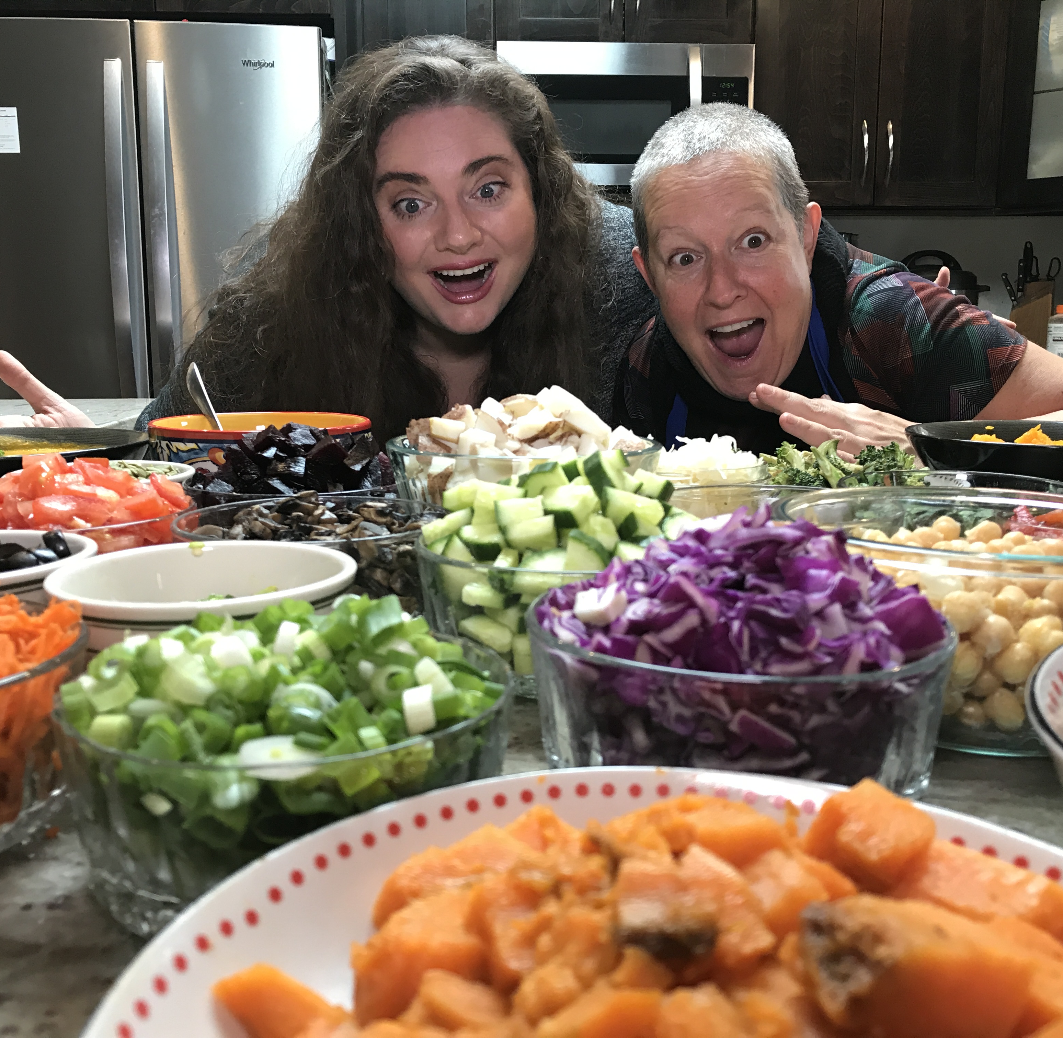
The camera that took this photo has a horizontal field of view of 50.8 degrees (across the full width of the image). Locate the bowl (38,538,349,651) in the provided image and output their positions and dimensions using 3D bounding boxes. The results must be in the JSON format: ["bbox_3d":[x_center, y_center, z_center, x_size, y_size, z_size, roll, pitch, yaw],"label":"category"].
[{"bbox_3d":[-0.115,0.044,0.400,0.107,0.052,0.107,0,10,0],"label":"bowl"}]

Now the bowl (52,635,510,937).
[{"bbox_3d":[-0.063,0.066,0.299,0.117,0.048,0.117,0,10,0],"label":"bowl"}]

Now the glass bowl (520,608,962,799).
[{"bbox_3d":[0.062,0.053,0.348,0.128,0.048,0.128,0,10,0],"label":"glass bowl"}]

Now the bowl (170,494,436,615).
[{"bbox_3d":[-0.099,0.024,0.509,0.124,0.050,0.124,0,10,0],"label":"bowl"}]

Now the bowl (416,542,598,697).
[{"bbox_3d":[0.011,0.033,0.457,0.116,0.050,0.116,0,10,0],"label":"bowl"}]

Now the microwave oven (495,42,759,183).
[{"bbox_3d":[0.265,-1.219,3.494,0.759,0.408,0.400,-1,10,-4],"label":"microwave oven"}]

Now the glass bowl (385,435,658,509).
[{"bbox_3d":[-0.004,-0.008,0.632,0.155,0.071,0.155,0,10,0],"label":"glass bowl"}]

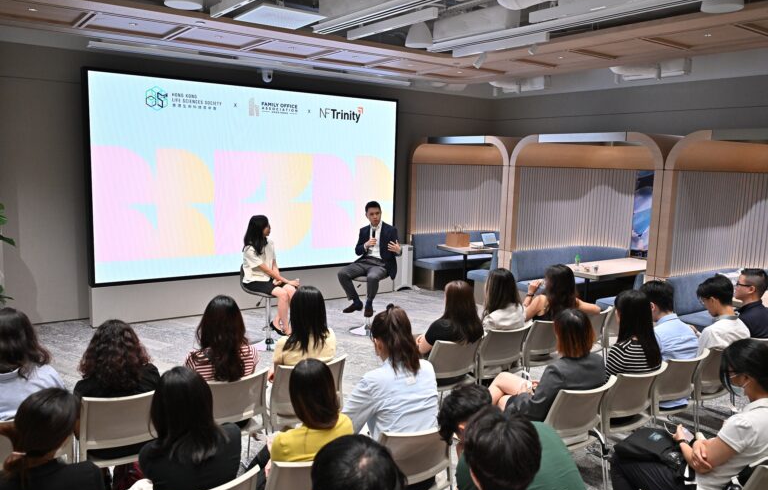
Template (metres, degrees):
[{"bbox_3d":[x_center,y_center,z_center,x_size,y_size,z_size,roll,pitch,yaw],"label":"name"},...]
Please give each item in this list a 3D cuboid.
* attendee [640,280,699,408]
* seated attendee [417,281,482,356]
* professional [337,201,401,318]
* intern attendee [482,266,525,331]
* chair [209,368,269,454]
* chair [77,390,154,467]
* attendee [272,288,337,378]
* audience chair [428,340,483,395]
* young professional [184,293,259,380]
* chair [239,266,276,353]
[{"bbox_3d":[1.868,0.852,4.583,0.520,1.260,0.760,-4,10,-39],"label":"attendee"},{"bbox_3d":[0.326,0.798,4.803,0.500,1.210,0.780,-4,10,-37],"label":"seated attendee"},{"bbox_3d":[-0.210,0.160,7.208,0.580,1.270,0.700,5,8,23],"label":"professional"},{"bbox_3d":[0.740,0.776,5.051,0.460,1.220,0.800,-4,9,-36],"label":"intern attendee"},{"bbox_3d":[-1.020,1.105,3.761,0.490,0.810,0.550,-4,9,-35],"label":"chair"},{"bbox_3d":[-1.433,1.120,3.431,0.510,0.820,0.560,-3,9,-31],"label":"chair"},{"bbox_3d":[-0.651,0.858,4.136,0.460,1.220,0.800,-4,9,-34],"label":"attendee"},{"bbox_3d":[0.401,1.023,4.676,0.490,0.810,0.550,-4,9,-35],"label":"audience chair"},{"bbox_3d":[-1.089,0.885,3.839,0.460,1.220,0.800,-4,9,-35],"label":"young professional"},{"bbox_3d":[-1.258,0.678,6.693,0.480,0.860,0.440,6,9,27],"label":"chair"}]

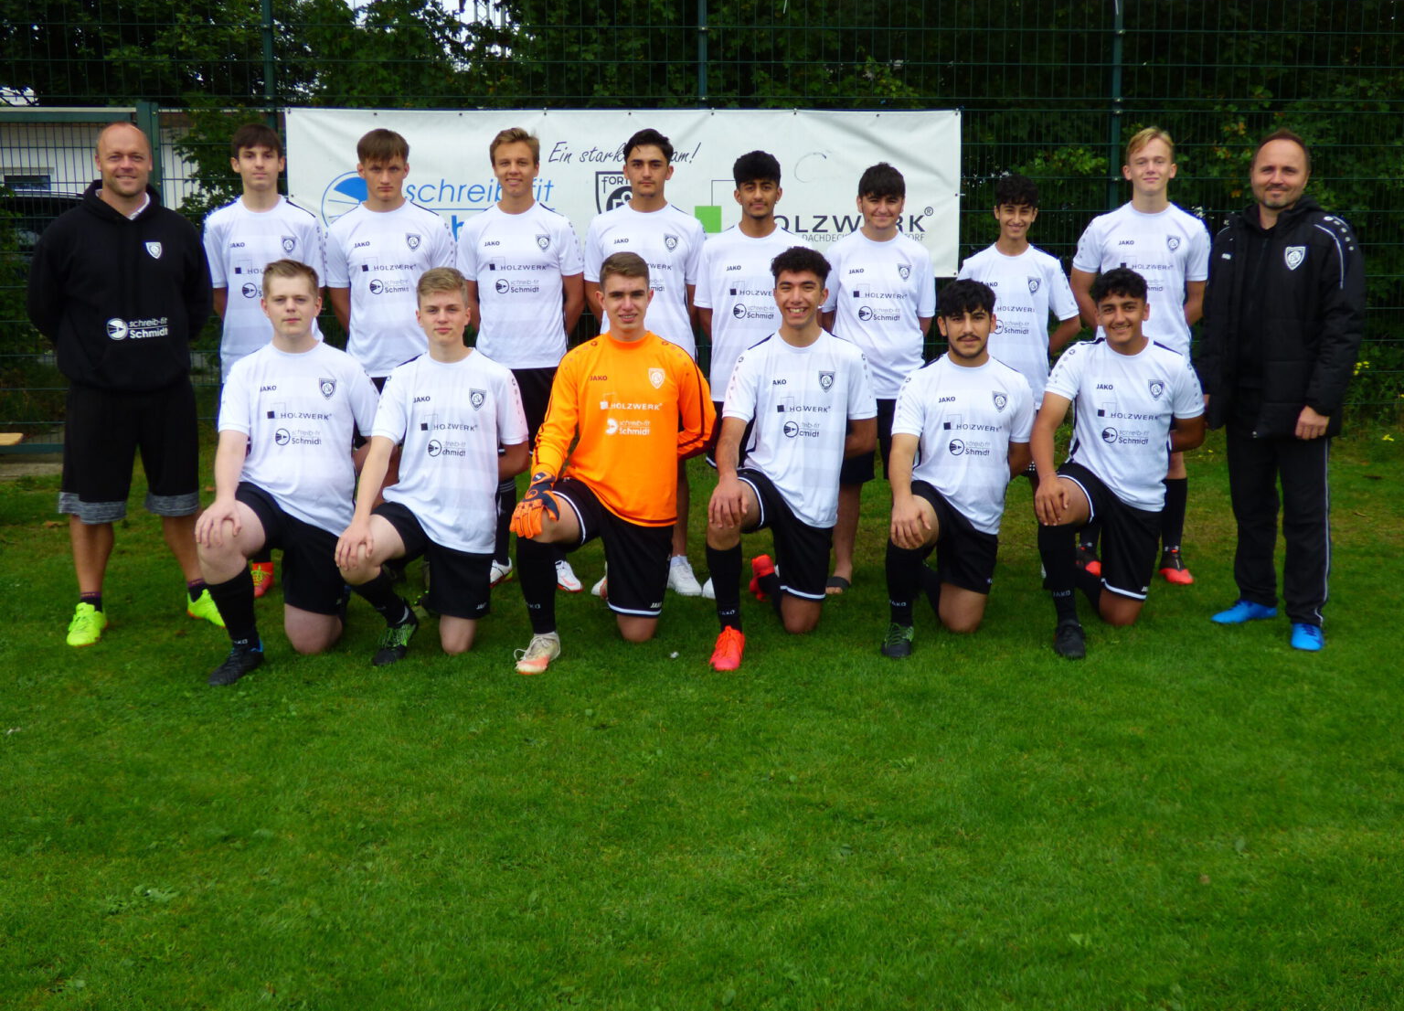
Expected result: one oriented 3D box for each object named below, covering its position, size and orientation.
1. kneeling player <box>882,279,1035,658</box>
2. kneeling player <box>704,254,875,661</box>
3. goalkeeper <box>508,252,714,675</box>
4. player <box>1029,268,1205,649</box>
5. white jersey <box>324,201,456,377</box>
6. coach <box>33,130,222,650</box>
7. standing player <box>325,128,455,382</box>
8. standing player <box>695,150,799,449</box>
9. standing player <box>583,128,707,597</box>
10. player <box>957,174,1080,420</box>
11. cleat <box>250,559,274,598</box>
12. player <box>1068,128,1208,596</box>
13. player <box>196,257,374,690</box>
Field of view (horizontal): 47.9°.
[{"bbox_3d":[0.859,-0.170,5.471,0.550,1.209,0.850,0,9,3],"label":"kneeling player"},{"bbox_3d":[0.302,-0.211,5.436,0.586,1.344,0.973,0,10,0],"label":"kneeling player"},{"bbox_3d":[-0.287,-0.192,5.389,0.645,1.325,0.953,-1,10,-3],"label":"goalkeeper"},{"bbox_3d":[1.436,-0.197,5.561,0.625,1.266,0.953,1,10,8],"label":"player"},{"bbox_3d":[-1.206,-0.843,6.122,0.506,0.667,0.278,-2,10,-8],"label":"white jersey"},{"bbox_3d":[-2.010,-0.430,5.518,0.625,1.762,0.477,-3,10,-18],"label":"coach"},{"bbox_3d":[-1.201,-0.547,6.112,0.497,1.765,0.360,-1,9,-4],"label":"standing player"},{"bbox_3d":[0.205,-0.499,6.060,0.471,1.673,0.360,0,9,2],"label":"standing player"},{"bbox_3d":[-0.223,-0.550,6.133,0.486,1.775,0.367,-1,10,-2],"label":"standing player"},{"bbox_3d":[1.230,-0.488,6.225,0.479,1.586,0.360,2,10,13],"label":"player"},{"bbox_3d":[-1.736,0.281,6.177,0.105,0.115,0.285,0,9,3],"label":"cleat"},{"bbox_3d":[1.719,-0.588,6.270,0.557,1.765,0.360,1,9,6],"label":"player"},{"bbox_3d":[-1.301,-0.155,5.204,0.520,1.289,0.880,-1,9,-2],"label":"player"}]

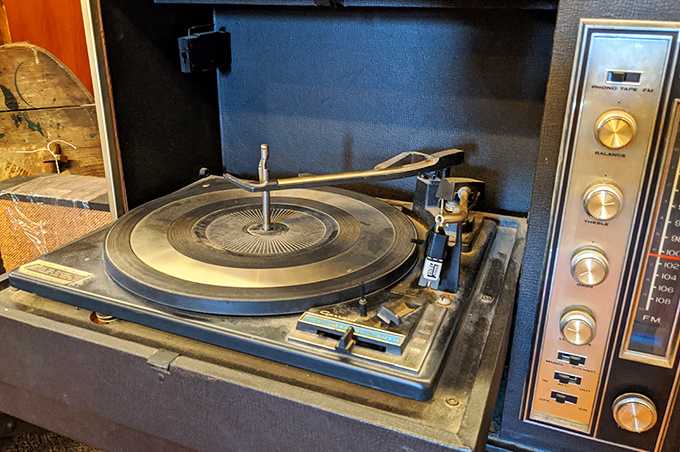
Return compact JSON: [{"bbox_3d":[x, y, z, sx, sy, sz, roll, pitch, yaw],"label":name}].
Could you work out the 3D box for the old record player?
[{"bbox_3d":[-0.047,-0.022,0.469,0.345,0.101,0.285,10,24,20],"label":"old record player"}]

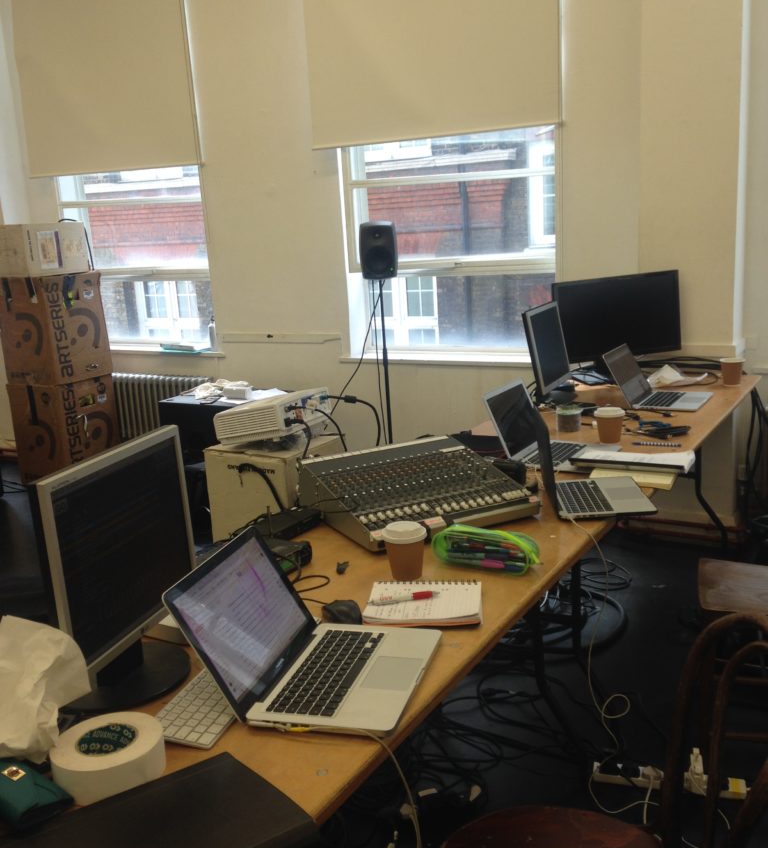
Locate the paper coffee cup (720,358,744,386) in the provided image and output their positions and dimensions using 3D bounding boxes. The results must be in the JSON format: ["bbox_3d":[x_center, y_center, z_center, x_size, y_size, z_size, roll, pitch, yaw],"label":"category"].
[{"bbox_3d":[1.335,-0.196,3.737,0.088,0.095,0.088,4,14,30],"label":"paper coffee cup"}]

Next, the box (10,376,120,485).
[{"bbox_3d":[-1.852,0.029,5.705,0.410,0.595,0.415,5,15,32],"label":"box"}]

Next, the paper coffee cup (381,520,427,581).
[{"bbox_3d":[0.044,0.258,1.963,0.089,0.103,0.089,-3,12,1],"label":"paper coffee cup"}]

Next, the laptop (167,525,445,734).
[{"bbox_3d":[-0.113,0.312,1.553,0.347,0.203,0.325,0,13,16],"label":"laptop"}]

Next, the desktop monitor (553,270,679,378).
[{"bbox_3d":[0.943,-0.387,3.945,0.550,0.415,0.210,-6,13,-13],"label":"desktop monitor"}]

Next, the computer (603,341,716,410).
[{"bbox_3d":[0.994,-0.168,3.522,0.334,0.201,0.316,4,15,29],"label":"computer"}]

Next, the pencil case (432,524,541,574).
[{"bbox_3d":[0.211,0.258,2.018,0.210,0.065,0.070,4,15,31],"label":"pencil case"}]

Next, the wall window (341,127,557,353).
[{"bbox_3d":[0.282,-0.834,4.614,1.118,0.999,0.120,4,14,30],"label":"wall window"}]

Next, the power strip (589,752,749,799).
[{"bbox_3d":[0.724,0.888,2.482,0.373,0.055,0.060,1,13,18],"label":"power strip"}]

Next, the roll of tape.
[{"bbox_3d":[-0.369,0.448,1.316,0.144,0.051,0.144,-3,13,0],"label":"roll of tape"}]

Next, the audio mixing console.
[{"bbox_3d":[0.078,0.151,2.406,0.437,0.120,0.447,-9,14,-23],"label":"audio mixing console"}]

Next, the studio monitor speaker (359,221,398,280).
[{"bbox_3d":[-0.021,-0.712,4.020,0.153,0.230,0.145,0,13,12],"label":"studio monitor speaker"}]

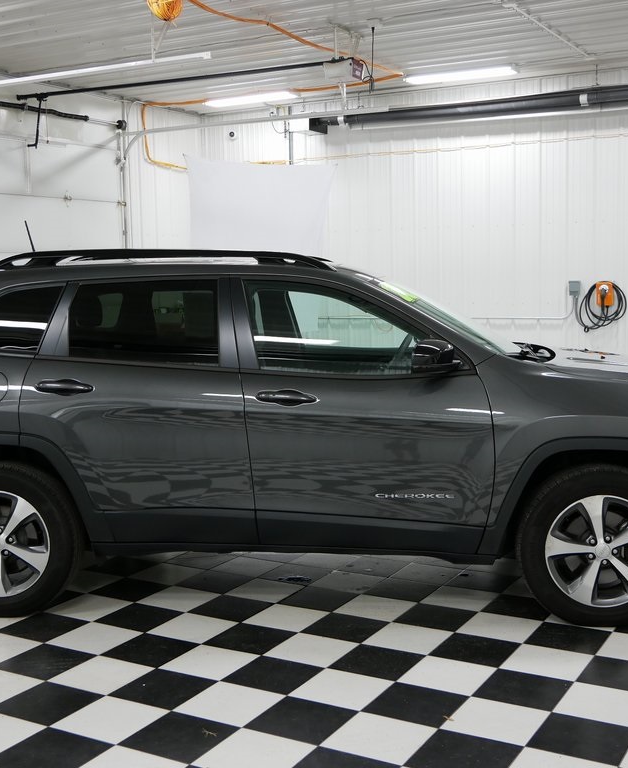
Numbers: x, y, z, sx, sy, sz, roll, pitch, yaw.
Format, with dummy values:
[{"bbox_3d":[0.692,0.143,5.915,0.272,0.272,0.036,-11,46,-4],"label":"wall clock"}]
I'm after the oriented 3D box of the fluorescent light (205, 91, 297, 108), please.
[{"bbox_3d":[-0.778,-3.540,12.495,1.240,0.080,0.180,2,7,29],"label":"fluorescent light"}]

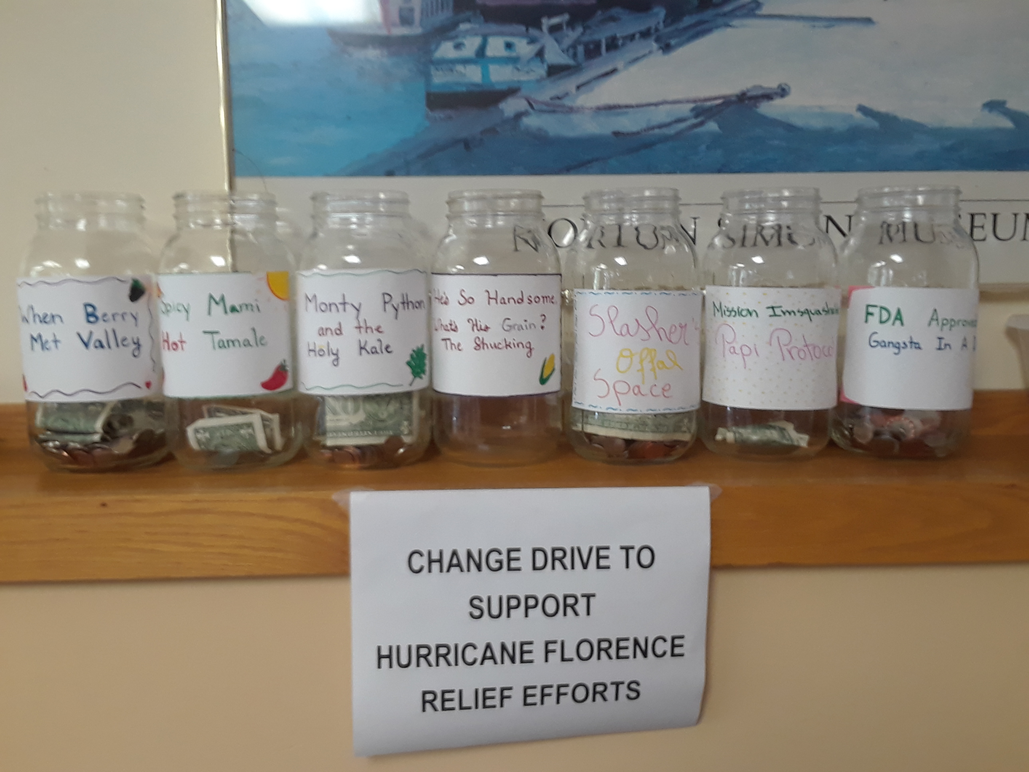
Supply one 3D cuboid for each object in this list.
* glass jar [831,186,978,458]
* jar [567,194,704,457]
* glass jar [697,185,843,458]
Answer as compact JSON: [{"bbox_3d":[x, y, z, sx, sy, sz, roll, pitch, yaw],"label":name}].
[{"bbox_3d":[0.350,-0.057,0.804,0.115,0.232,0.115,0,7,2],"label":"glass jar"},{"bbox_3d":[0.104,-0.053,0.793,0.115,0.232,0.115,-1,7,0],"label":"jar"},{"bbox_3d":[0.230,-0.056,0.805,0.115,0.232,0.115,-1,7,1],"label":"glass jar"}]

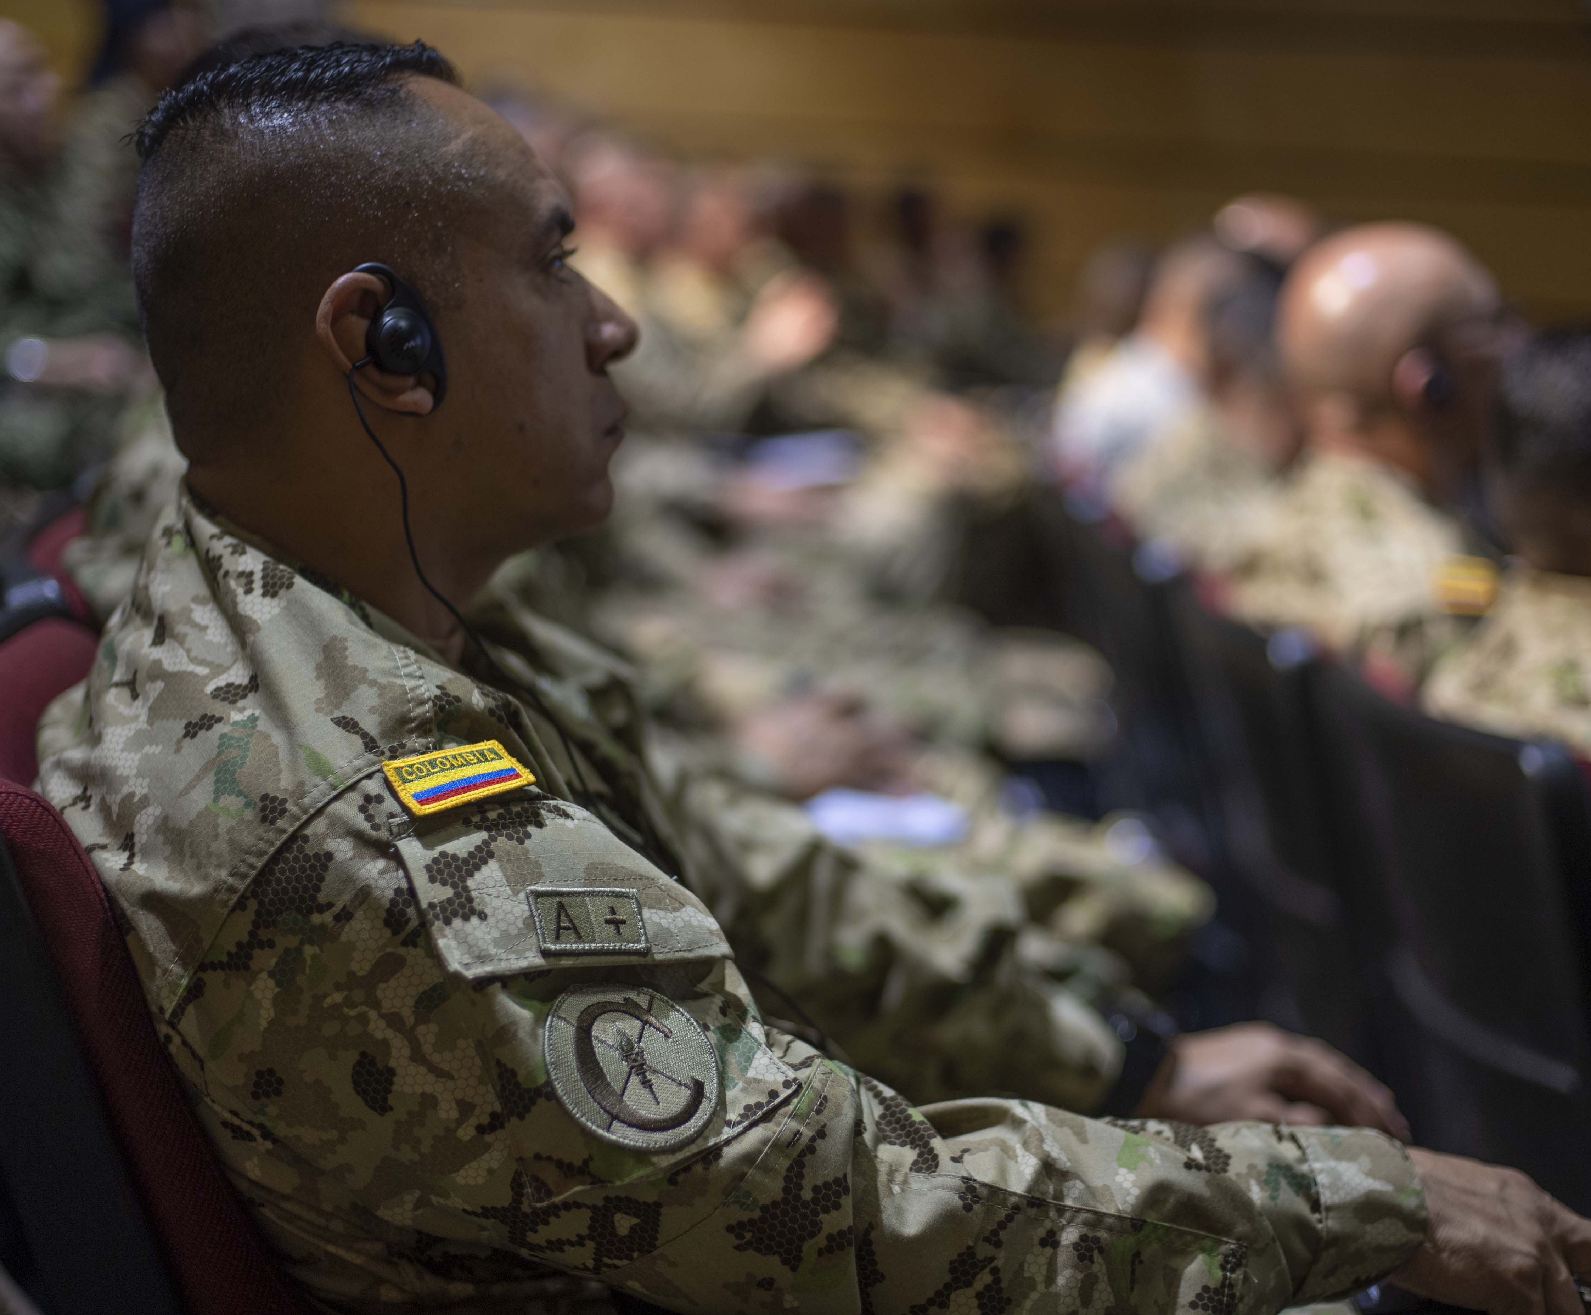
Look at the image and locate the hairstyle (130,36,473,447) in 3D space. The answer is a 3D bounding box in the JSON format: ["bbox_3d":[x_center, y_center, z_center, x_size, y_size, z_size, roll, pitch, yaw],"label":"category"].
[{"bbox_3d":[-0.230,-0.195,1.275,0.168,0.185,0.158,-10,11,-12],"label":"hairstyle"}]

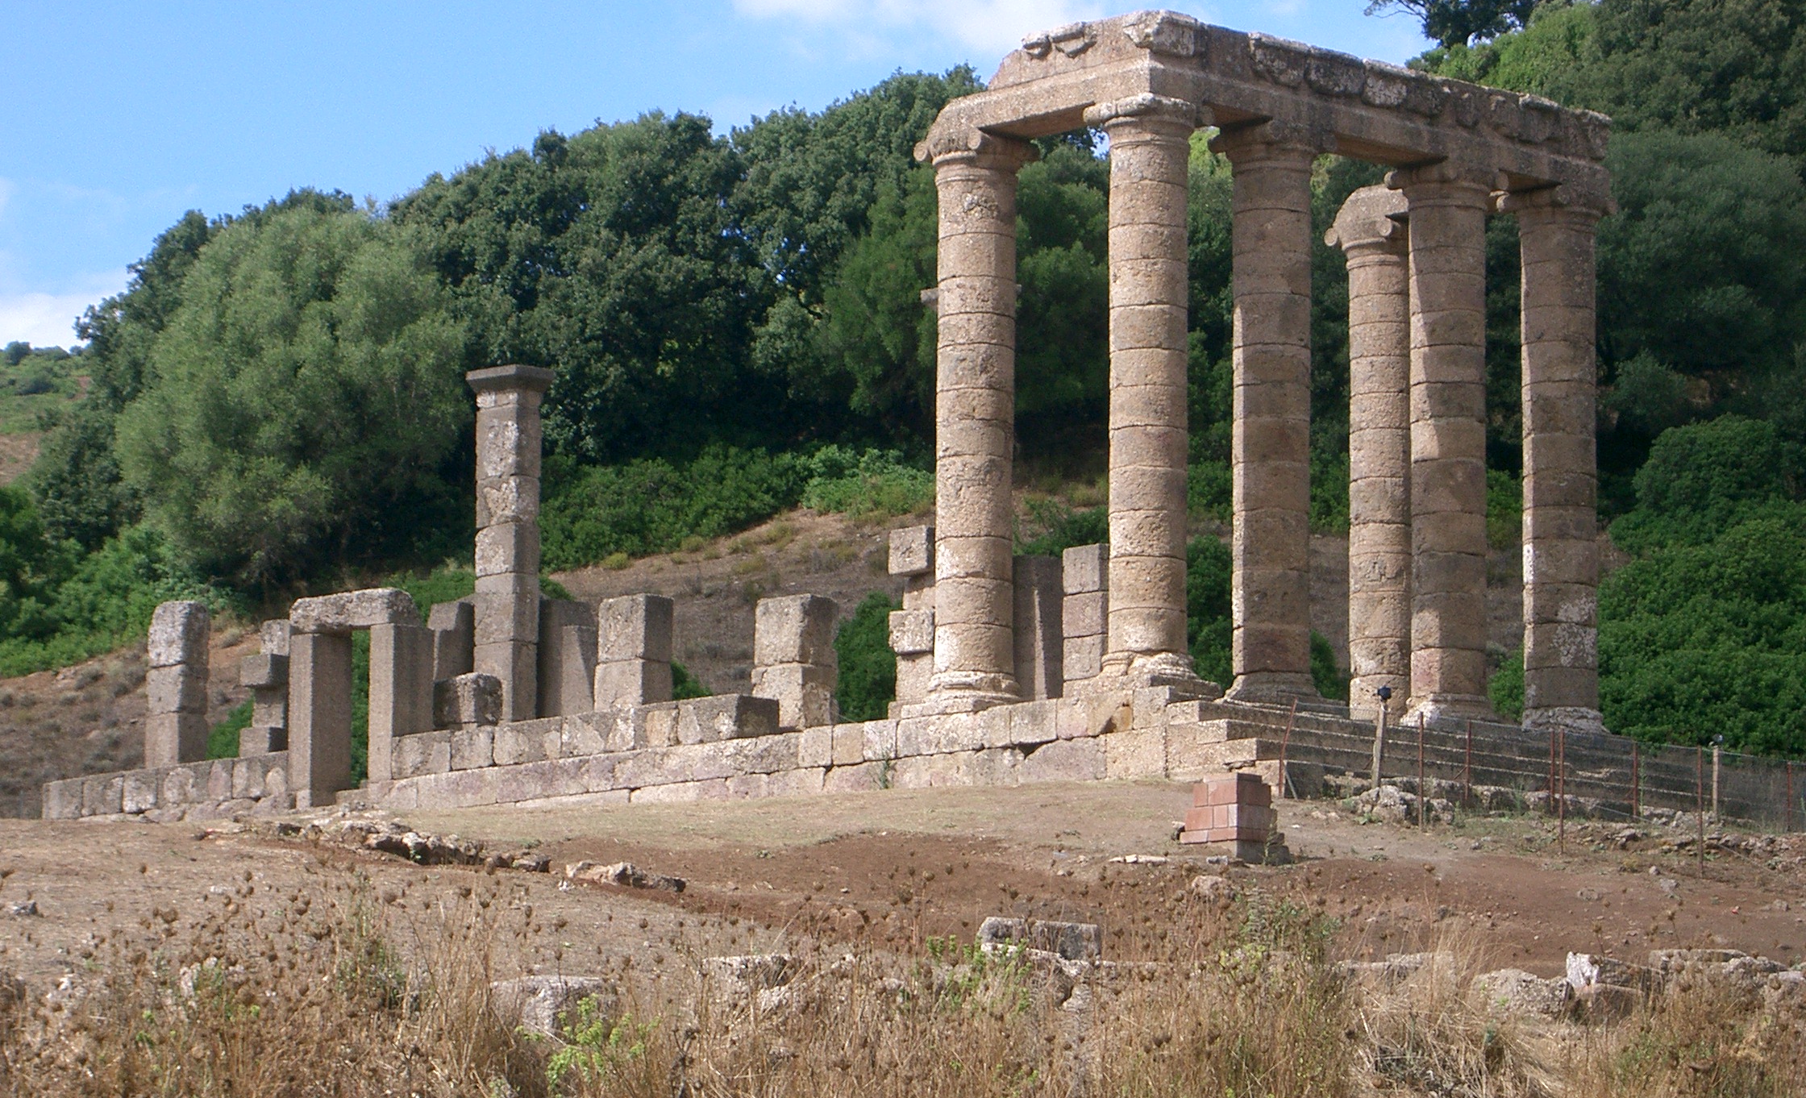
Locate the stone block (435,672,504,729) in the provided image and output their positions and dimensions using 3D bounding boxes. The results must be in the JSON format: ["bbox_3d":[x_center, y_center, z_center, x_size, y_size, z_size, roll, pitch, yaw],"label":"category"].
[{"bbox_3d":[-5.970,2.135,84.073,0.520,0.680,0.880,8,-11,-43],"label":"stone block"}]

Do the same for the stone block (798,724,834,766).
[{"bbox_3d":[-0.957,2.579,79.185,0.488,0.472,0.637,8,-12,-43],"label":"stone block"}]

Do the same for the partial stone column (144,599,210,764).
[{"bbox_3d":[-10.692,2.080,90.025,0.504,2.524,0.858,8,-12,-43],"label":"partial stone column"}]

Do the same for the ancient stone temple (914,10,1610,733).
[{"bbox_3d":[4.742,-1.794,78.328,9.020,8.460,4.340,8,-11,-43],"label":"ancient stone temple"}]

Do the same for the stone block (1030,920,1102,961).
[{"bbox_3d":[1.160,3.263,50.423,0.783,0.293,0.500,8,-12,-42],"label":"stone block"}]

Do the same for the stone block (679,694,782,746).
[{"bbox_3d":[-2.258,2.245,79.011,0.740,0.560,1.150,8,-11,-43],"label":"stone block"}]

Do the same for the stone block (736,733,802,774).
[{"bbox_3d":[-1.559,2.677,79.847,0.547,0.429,1.232,8,-12,-43],"label":"stone block"}]

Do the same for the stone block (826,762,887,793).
[{"bbox_3d":[-0.382,3.029,80.325,0.650,0.345,1.190,8,-12,-42],"label":"stone block"}]

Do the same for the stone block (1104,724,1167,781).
[{"bbox_3d":[3.155,2.620,76.566,0.650,0.622,1.093,8,-12,-42],"label":"stone block"}]

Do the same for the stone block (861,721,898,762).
[{"bbox_3d":[-0.045,2.438,76.574,0.620,0.490,0.560,8,-11,-43],"label":"stone block"}]

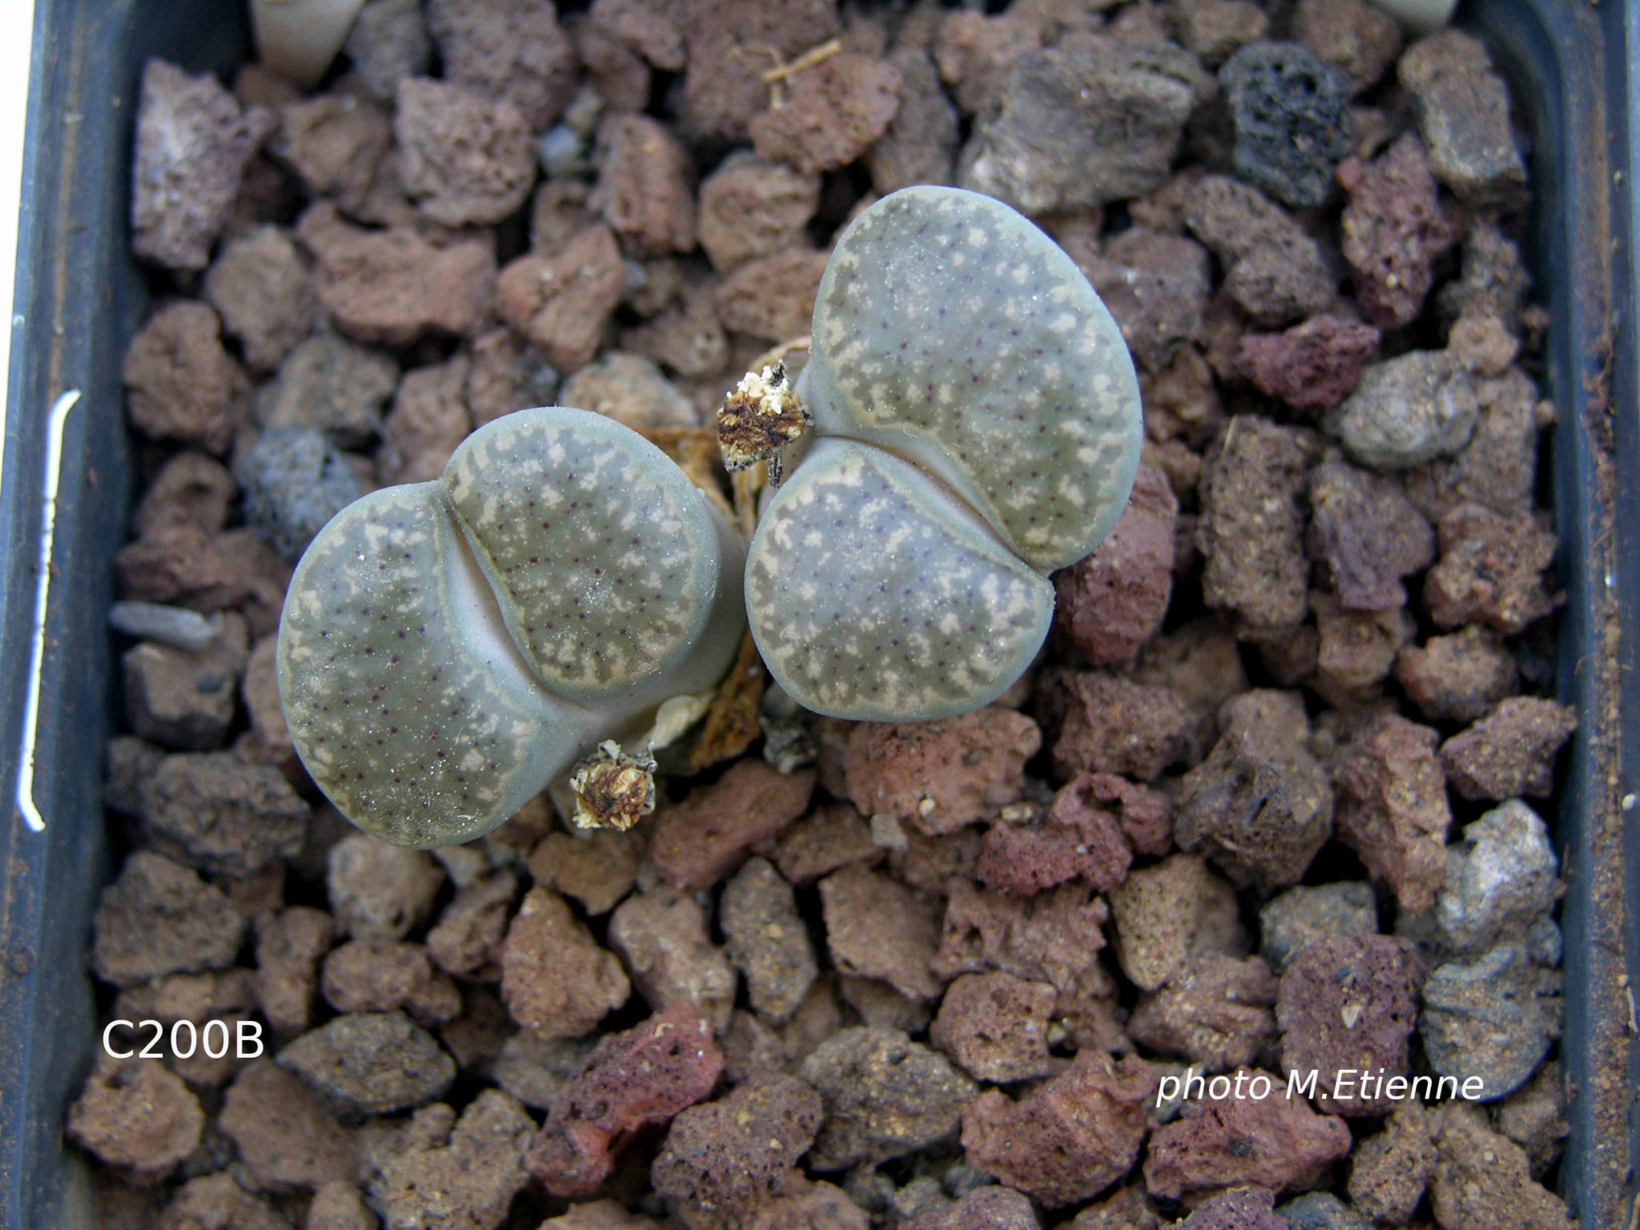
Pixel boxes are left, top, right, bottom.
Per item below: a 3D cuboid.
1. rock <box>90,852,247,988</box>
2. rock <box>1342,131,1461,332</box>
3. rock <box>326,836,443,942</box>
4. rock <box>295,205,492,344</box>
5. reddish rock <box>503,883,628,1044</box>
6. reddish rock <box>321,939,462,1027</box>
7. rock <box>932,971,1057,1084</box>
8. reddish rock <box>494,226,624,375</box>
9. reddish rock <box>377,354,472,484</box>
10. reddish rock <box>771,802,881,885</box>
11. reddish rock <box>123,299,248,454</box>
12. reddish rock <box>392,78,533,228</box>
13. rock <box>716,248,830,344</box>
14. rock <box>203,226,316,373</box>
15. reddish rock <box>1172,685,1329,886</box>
[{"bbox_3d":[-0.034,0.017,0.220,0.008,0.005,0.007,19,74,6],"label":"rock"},{"bbox_3d":[0.029,-0.019,0.206,0.005,0.005,0.009,4,73,1],"label":"rock"},{"bbox_3d":[-0.021,0.013,0.198,0.005,0.005,0.005,0,74,2],"label":"rock"},{"bbox_3d":[-0.021,-0.017,0.206,0.009,0.005,0.006,8,73,2],"label":"rock"},{"bbox_3d":[-0.014,0.019,0.219,0.005,0.005,0.007,-38,76,-10],"label":"reddish rock"},{"bbox_3d":[-0.018,0.016,0.180,0.006,0.003,0.003,18,73,5],"label":"reddish rock"},{"bbox_3d":[0.009,0.022,0.218,0.006,0.004,0.006,2,73,1],"label":"rock"},{"bbox_3d":[-0.013,-0.017,0.230,0.006,0.005,0.007,-28,75,-8],"label":"reddish rock"},{"bbox_3d":[-0.021,-0.010,0.217,0.004,0.004,0.008,6,78,1],"label":"reddish rock"},{"bbox_3d":[0.000,0.011,0.199,0.005,0.004,0.004,-20,74,-6],"label":"reddish rock"},{"bbox_3d":[-0.035,-0.013,0.229,0.006,0.006,0.008,4,73,2],"label":"reddish rock"},{"bbox_3d":[-0.018,-0.023,0.207,0.007,0.006,0.007,5,73,2],"label":"reddish rock"},{"bbox_3d":[-0.002,-0.015,0.191,0.006,0.004,0.004,-15,73,-6],"label":"rock"},{"bbox_3d":[-0.026,-0.015,0.193,0.005,0.005,0.007,-20,75,-3],"label":"rock"},{"bbox_3d":[0.021,0.008,0.197,0.007,0.007,0.009,12,74,5],"label":"reddish rock"}]

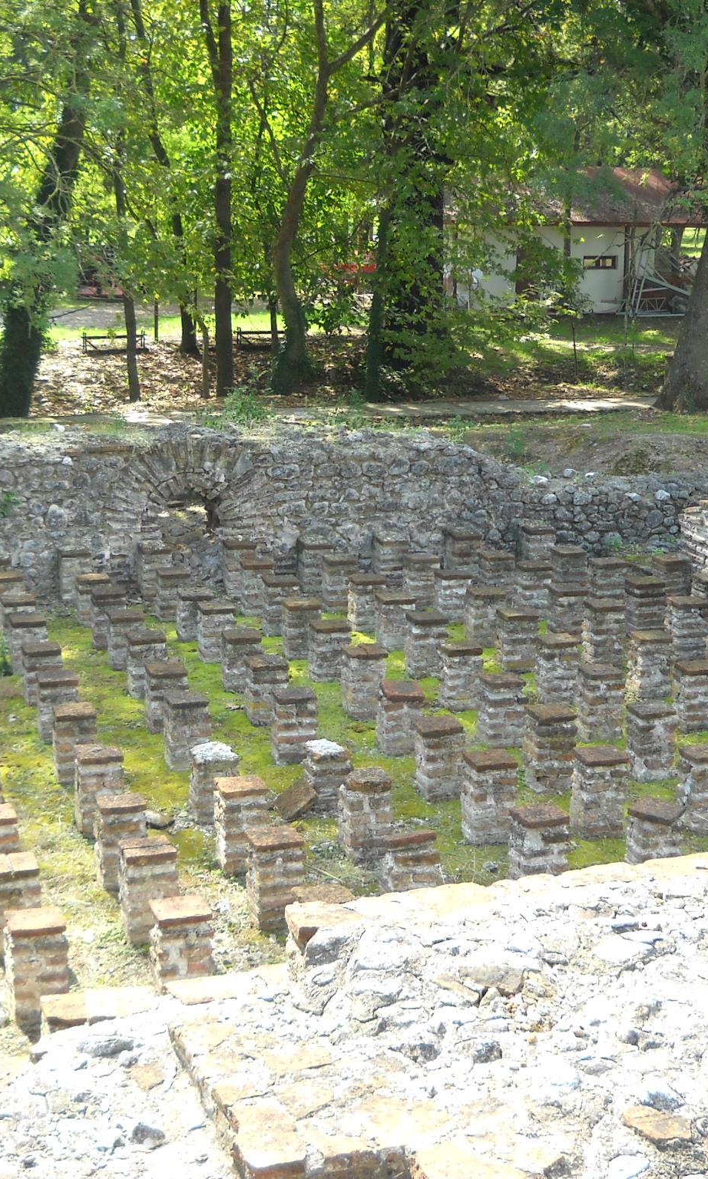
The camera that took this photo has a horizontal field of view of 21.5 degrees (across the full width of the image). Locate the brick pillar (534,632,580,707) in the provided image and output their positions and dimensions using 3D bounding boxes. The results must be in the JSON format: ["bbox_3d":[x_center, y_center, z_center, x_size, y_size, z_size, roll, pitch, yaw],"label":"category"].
[{"bbox_3d":[1.700,0.674,15.549,0.307,0.543,0.290,-3,15,-17],"label":"brick pillar"}]

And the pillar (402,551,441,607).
[{"bbox_3d":[0.745,-0.081,20.464,0.329,0.540,0.315,-4,15,-17],"label":"pillar"}]

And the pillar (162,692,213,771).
[{"bbox_3d":[-1.311,1.116,14.634,0.320,0.520,0.320,-4,15,-17],"label":"pillar"}]

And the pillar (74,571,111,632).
[{"bbox_3d":[-2.629,0.136,18.887,0.312,0.550,0.312,-4,15,-17],"label":"pillar"}]

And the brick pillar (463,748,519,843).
[{"bbox_3d":[0.953,1.446,13.010,0.297,0.550,0.297,-4,14,-17],"label":"brick pillar"}]

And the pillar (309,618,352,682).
[{"bbox_3d":[-0.197,0.538,15.895,0.307,0.485,0.290,-3,15,-17],"label":"pillar"}]

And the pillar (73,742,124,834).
[{"bbox_3d":[-2.074,1.634,15.165,0.331,0.620,0.331,-3,16,-17],"label":"pillar"}]

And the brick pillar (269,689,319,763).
[{"bbox_3d":[-0.456,1.053,14.366,0.301,0.507,0.292,-4,14,-17],"label":"brick pillar"}]

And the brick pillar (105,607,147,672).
[{"bbox_3d":[-1.988,0.446,16.262,0.307,0.476,0.290,-3,15,-17],"label":"brick pillar"}]

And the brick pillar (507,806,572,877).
[{"bbox_3d":[1.278,1.819,12.905,0.329,0.540,0.315,-4,15,-17],"label":"brick pillar"}]

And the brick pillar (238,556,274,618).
[{"bbox_3d":[-0.945,-0.027,17.915,0.297,0.524,0.286,-3,16,-17],"label":"brick pillar"}]

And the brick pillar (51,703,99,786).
[{"bbox_3d":[-2.253,1.244,15.072,0.329,0.576,0.315,-4,15,-17],"label":"brick pillar"}]

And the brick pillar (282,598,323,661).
[{"bbox_3d":[-0.491,0.370,17.537,0.303,0.514,0.303,-4,15,-17],"label":"brick pillar"}]

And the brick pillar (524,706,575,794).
[{"bbox_3d":[1.472,1.196,14.044,0.305,0.555,0.297,-5,14,-21],"label":"brick pillar"}]

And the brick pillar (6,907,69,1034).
[{"bbox_3d":[-1.833,2.201,10.783,0.312,0.620,0.312,-4,15,-17],"label":"brick pillar"}]

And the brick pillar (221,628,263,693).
[{"bbox_3d":[-0.933,0.594,15.511,0.290,0.473,0.286,-3,16,-17],"label":"brick pillar"}]

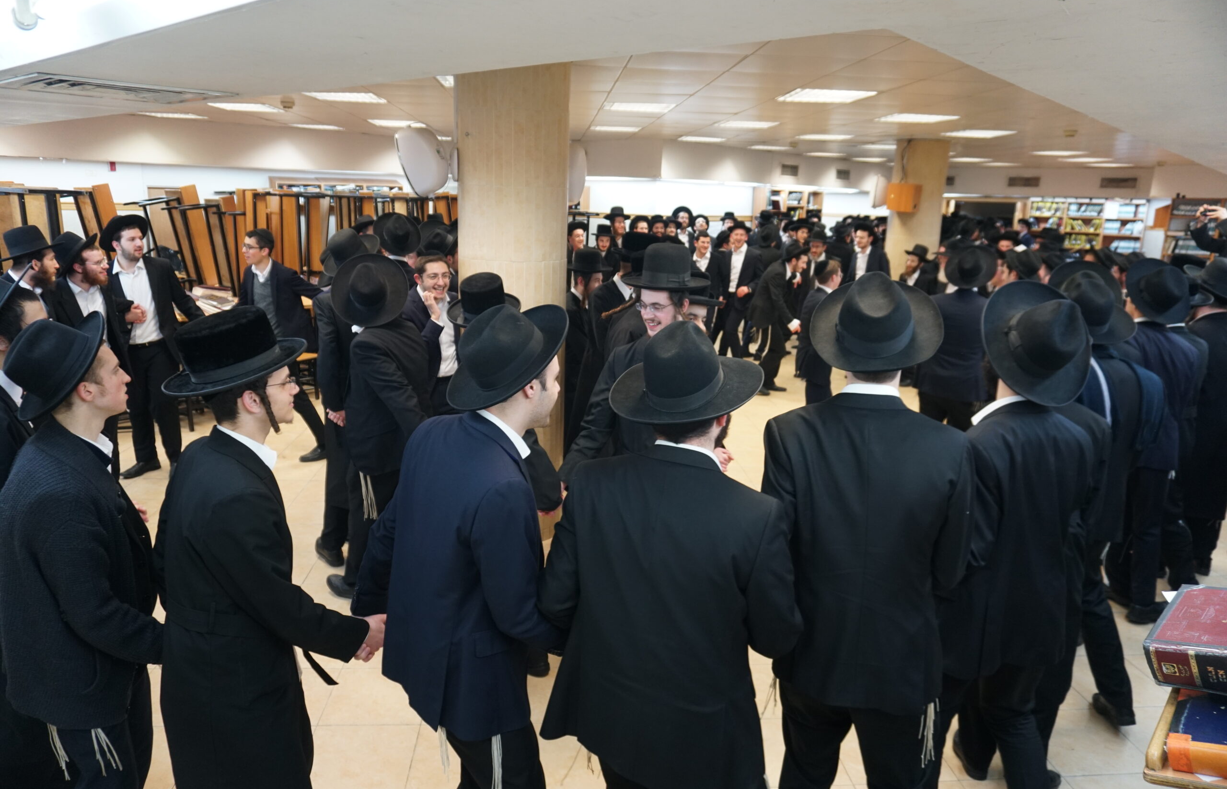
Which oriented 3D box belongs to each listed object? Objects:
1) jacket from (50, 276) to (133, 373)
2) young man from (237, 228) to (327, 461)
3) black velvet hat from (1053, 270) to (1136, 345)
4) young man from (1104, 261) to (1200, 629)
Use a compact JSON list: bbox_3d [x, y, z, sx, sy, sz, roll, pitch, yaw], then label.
[{"bbox_3d":[-3.328,-0.379,5.177,0.400,0.750,0.580,12,17,36],"label":"jacket"},{"bbox_3d":[-2.414,-0.341,6.067,0.620,1.720,0.450,11,17,35],"label":"young man"},{"bbox_3d":[1.955,-0.347,3.346,0.360,0.160,0.390,-15,23,-17],"label":"black velvet hat"},{"bbox_3d":[2.816,0.238,4.219,0.520,1.820,0.450,-6,15,-29],"label":"young man"}]

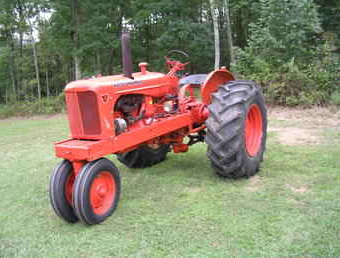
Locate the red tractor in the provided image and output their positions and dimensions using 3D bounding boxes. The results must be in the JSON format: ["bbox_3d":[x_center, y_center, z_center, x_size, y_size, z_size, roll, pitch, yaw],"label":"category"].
[{"bbox_3d":[-0.190,-0.195,4.920,1.950,2.010,3.270,3,10,33],"label":"red tractor"}]

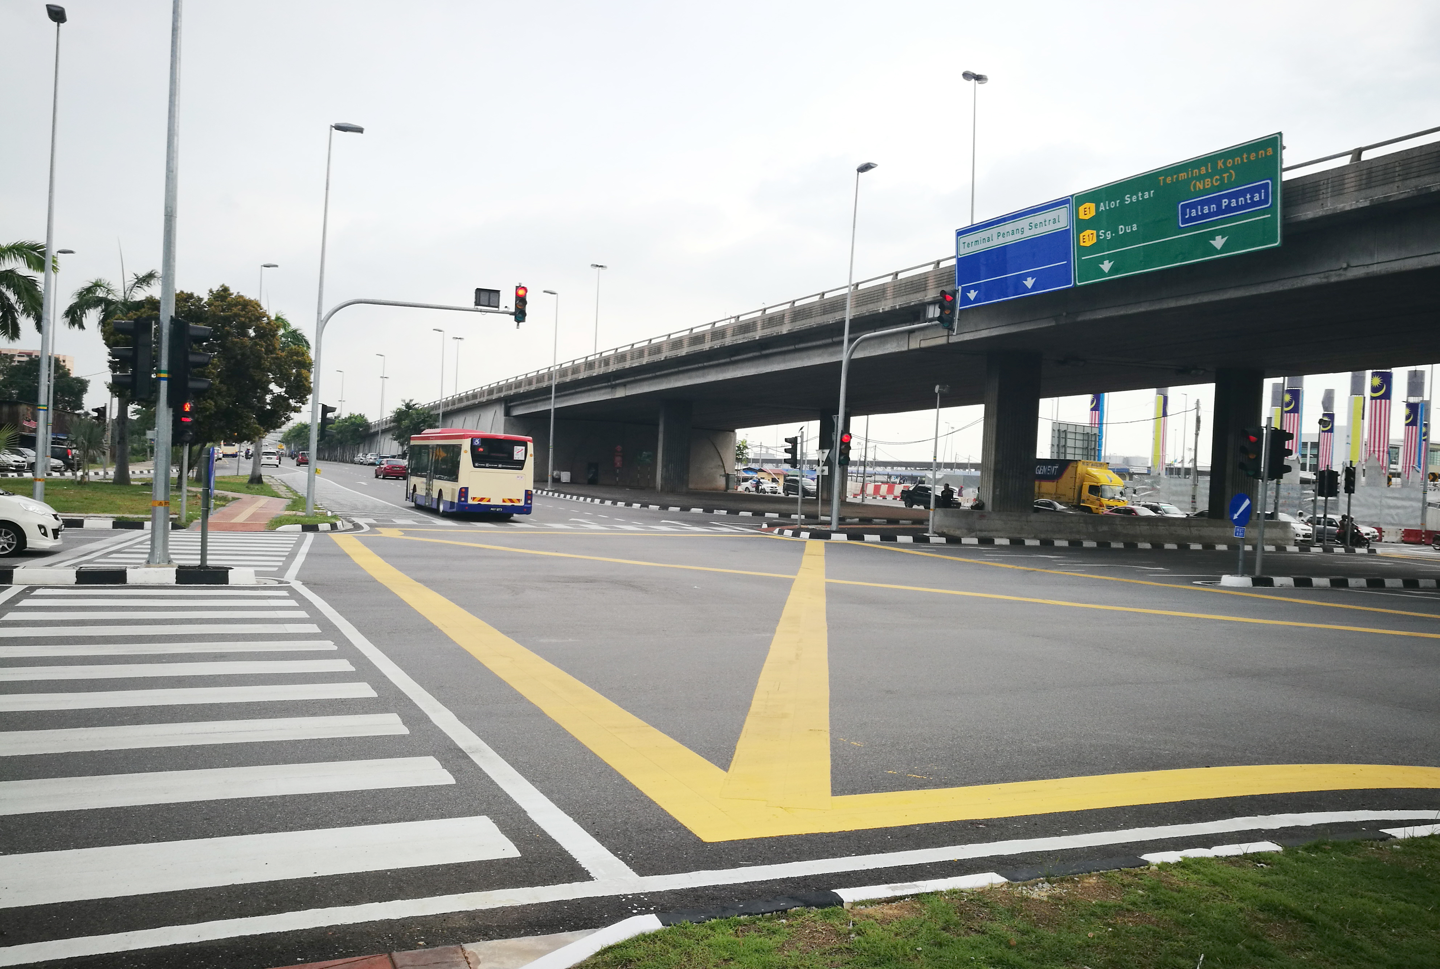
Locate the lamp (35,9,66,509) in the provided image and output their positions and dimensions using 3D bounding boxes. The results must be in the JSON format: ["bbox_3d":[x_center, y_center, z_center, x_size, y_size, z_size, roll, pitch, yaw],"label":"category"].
[{"bbox_3d":[-16.486,-5.388,27.533,0.400,12.250,1.050,3,1,-22],"label":"lamp"}]

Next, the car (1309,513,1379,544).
[{"bbox_3d":[29.323,2.093,53.991,1.720,1.420,4.400,3,1,-17],"label":"car"}]

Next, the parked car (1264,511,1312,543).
[{"bbox_3d":[26.350,2.020,53.991,1.700,1.500,4.200,3,1,-22],"label":"parked car"}]

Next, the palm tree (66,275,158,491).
[{"bbox_3d":[-23.556,-4.187,44.000,4.100,8.500,4.100,3,1,0],"label":"palm tree"}]

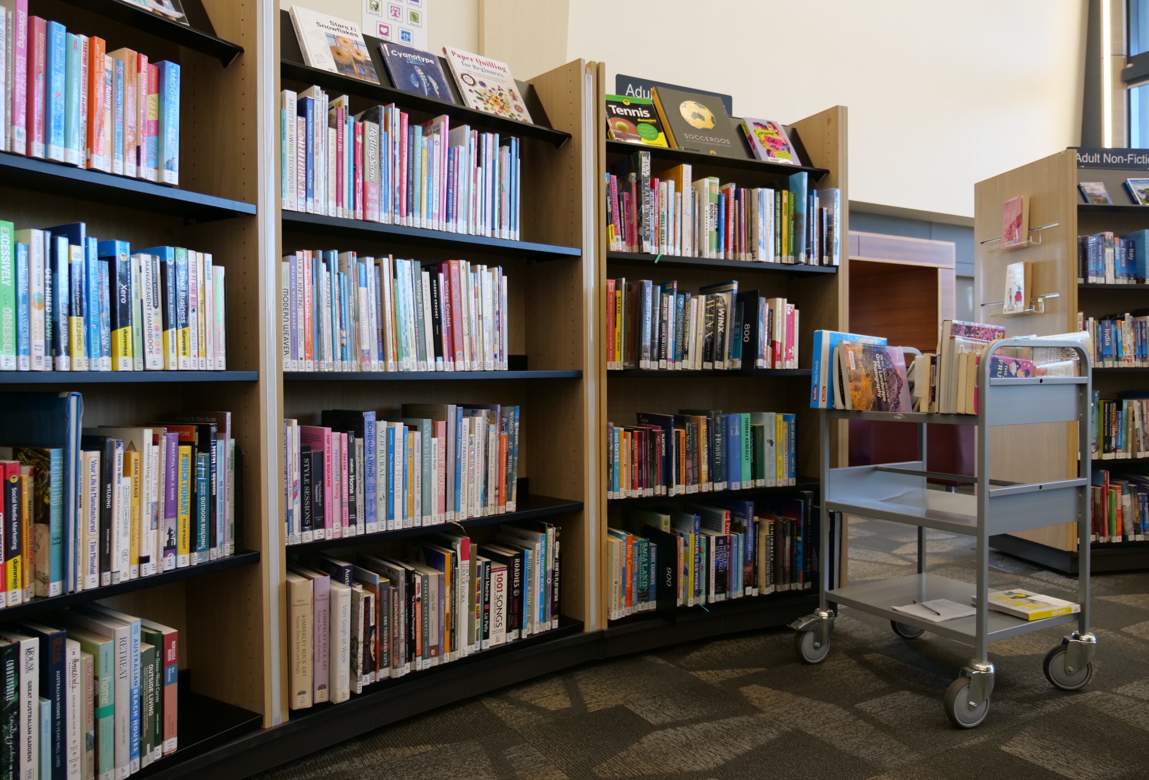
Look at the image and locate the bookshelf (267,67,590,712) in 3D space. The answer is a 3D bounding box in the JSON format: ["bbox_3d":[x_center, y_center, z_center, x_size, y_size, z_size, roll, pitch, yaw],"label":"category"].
[{"bbox_3d":[-0.384,-0.123,2.143,0.945,1.670,0.275,-1,0,-42],"label":"bookshelf"}]

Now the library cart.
[{"bbox_3d":[1.042,0.343,2.263,0.526,0.950,0.586,-1,0,-28],"label":"library cart"}]

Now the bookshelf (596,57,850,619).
[{"bbox_3d":[0.450,-0.134,2.675,0.948,1.670,0.275,-1,0,-24],"label":"bookshelf"}]

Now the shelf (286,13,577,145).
[{"bbox_3d":[-0.397,-0.833,2.120,0.875,0.230,0.180,-1,0,-42],"label":"shelf"}]

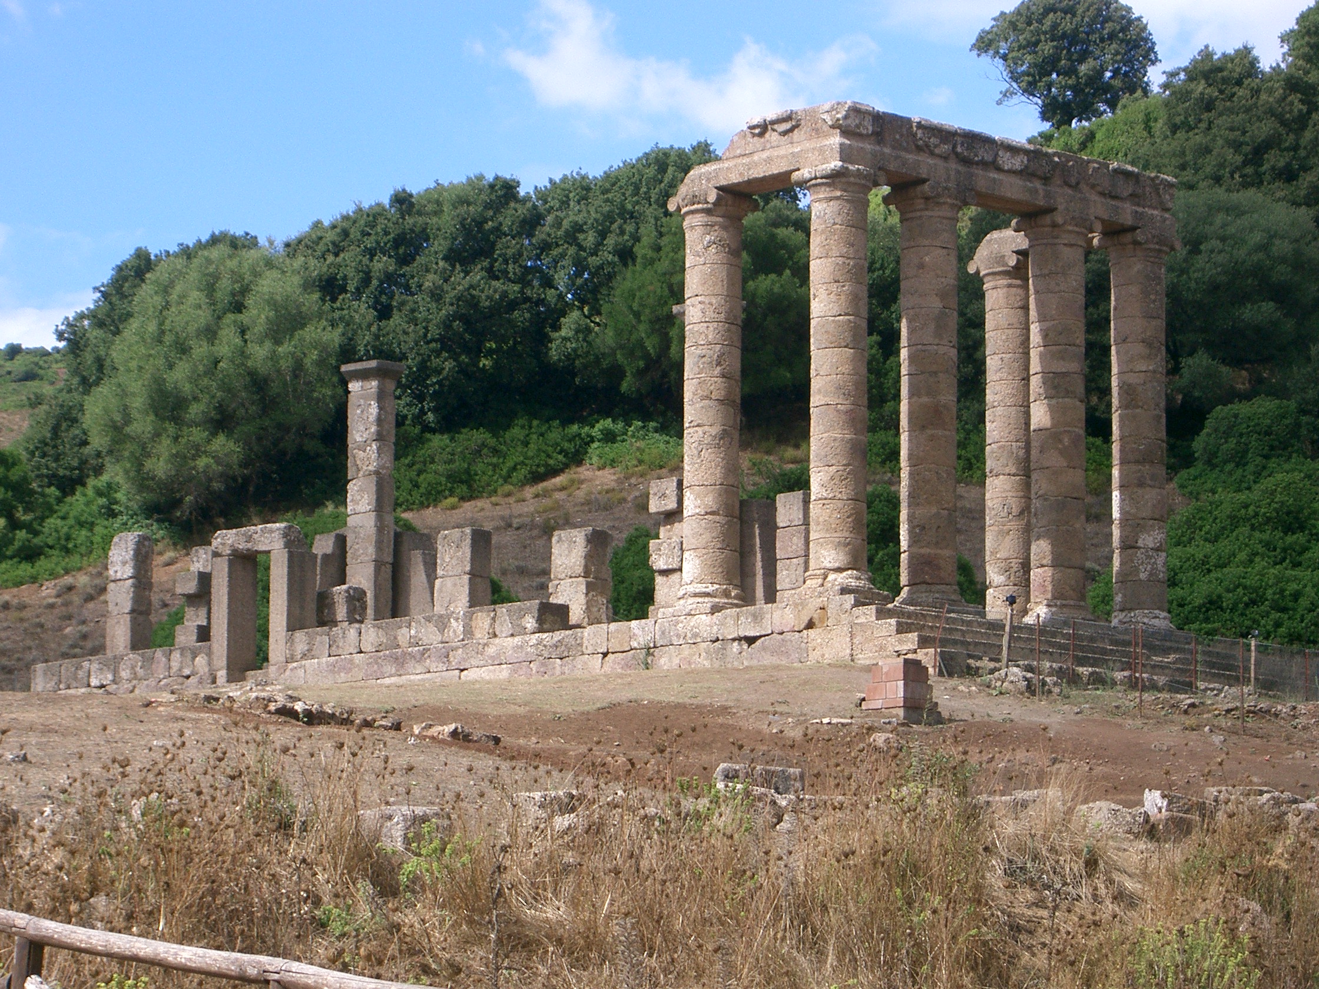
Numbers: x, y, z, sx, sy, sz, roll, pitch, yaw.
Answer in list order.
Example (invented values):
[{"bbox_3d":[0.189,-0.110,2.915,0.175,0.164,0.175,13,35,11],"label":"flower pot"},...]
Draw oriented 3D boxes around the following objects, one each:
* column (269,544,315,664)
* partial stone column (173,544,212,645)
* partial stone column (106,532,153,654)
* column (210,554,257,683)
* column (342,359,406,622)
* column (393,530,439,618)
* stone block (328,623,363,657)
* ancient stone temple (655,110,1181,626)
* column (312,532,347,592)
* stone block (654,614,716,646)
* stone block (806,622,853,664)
[{"bbox_3d":[-7.210,2.262,87.893,0.740,2.252,0.523,8,-12,-42],"label":"column"},{"bbox_3d":[-9.513,2.396,91.141,0.477,2.496,0.684,8,-12,-43],"label":"partial stone column"},{"bbox_3d":[-10.692,2.080,90.025,0.504,2.524,0.858,8,-12,-43],"label":"partial stone column"},{"bbox_3d":[-8.123,2.396,85.110,0.700,2.370,0.520,8,-11,-43],"label":"column"},{"bbox_3d":[-5.520,0.139,85.376,0.697,5.291,1.061,8,-12,-43],"label":"column"},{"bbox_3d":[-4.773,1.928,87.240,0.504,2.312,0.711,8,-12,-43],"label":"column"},{"bbox_3d":[-5.714,2.785,84.234,0.586,0.541,0.924,8,-12,-43],"label":"stone block"},{"bbox_3d":[4.742,-1.794,78.328,9.020,8.460,4.340,8,-11,-43],"label":"ancient stone temple"},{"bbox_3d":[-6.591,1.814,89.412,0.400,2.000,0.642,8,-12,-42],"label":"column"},{"bbox_3d":[0.641,2.396,77.574,0.547,0.425,1.512,8,-12,-43],"label":"stone block"},{"bbox_3d":[3.155,2.620,76.566,0.650,0.622,1.093,8,-12,-42],"label":"stone block"}]

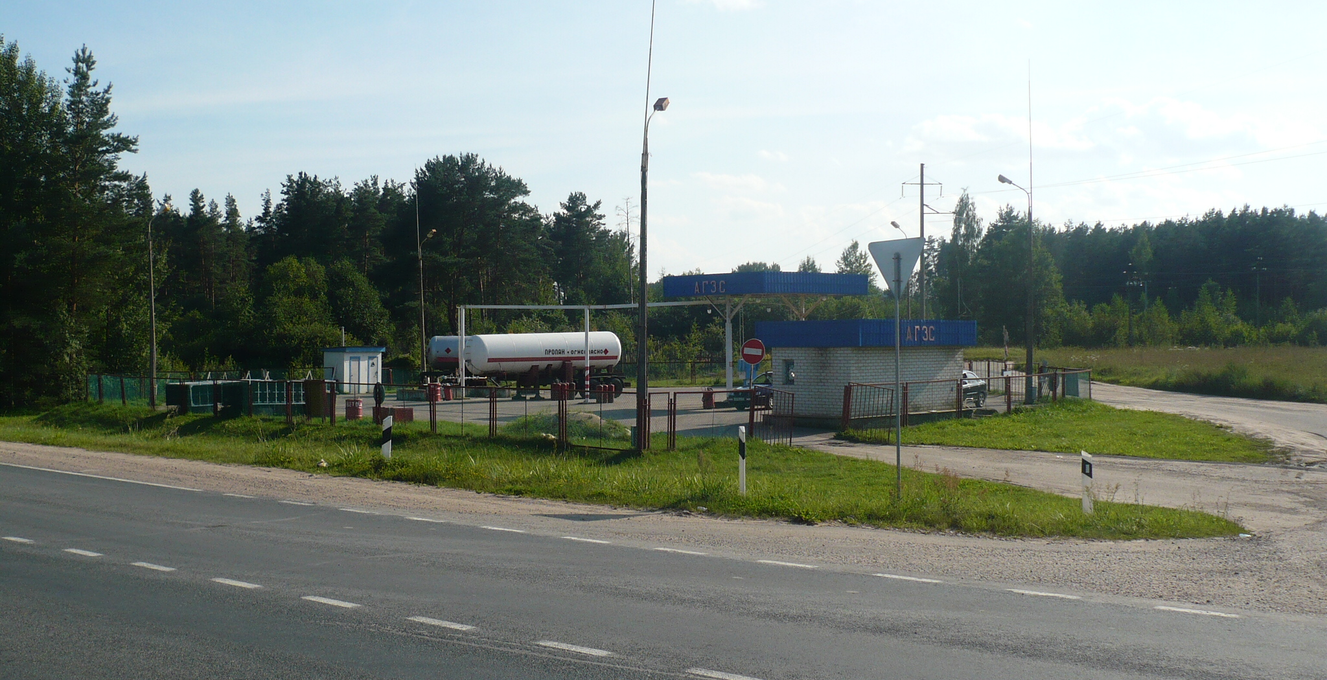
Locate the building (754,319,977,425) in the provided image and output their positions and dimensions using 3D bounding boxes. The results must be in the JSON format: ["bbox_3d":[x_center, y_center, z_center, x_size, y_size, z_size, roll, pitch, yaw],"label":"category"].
[{"bbox_3d":[6.762,1.010,44.081,4.020,3.247,6.895,0,0,43],"label":"building"}]

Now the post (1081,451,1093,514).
[{"bbox_3d":[5.623,1.898,17.800,0.130,0.860,0.070,0,0,18],"label":"post"}]

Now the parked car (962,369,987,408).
[{"bbox_3d":[10.500,1.861,50.500,1.720,1.420,4.350,0,0,38],"label":"parked car"}]

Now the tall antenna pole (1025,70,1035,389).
[{"bbox_3d":[13.657,-4.038,50.000,0.300,12.749,0.300,0,0,43],"label":"tall antenna pole"}]

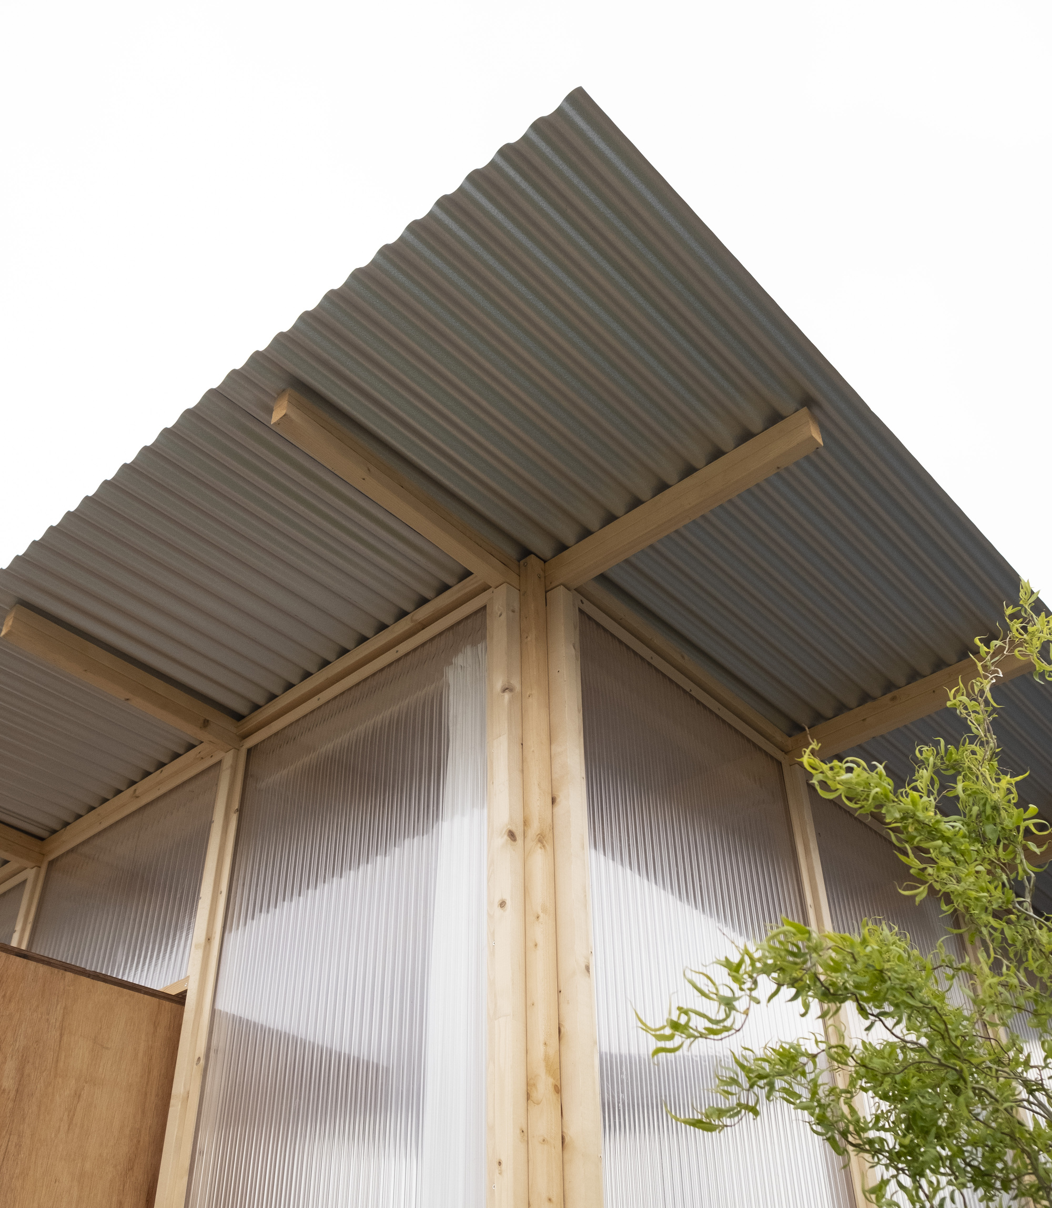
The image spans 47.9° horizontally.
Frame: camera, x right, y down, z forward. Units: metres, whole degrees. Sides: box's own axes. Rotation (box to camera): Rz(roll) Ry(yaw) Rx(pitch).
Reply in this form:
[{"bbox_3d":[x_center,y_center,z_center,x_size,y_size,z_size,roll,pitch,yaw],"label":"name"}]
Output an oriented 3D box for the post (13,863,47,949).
[{"bbox_3d":[-1.535,1.961,3.023,0.085,2.740,0.089,-30,-46,32],"label":"post"}]

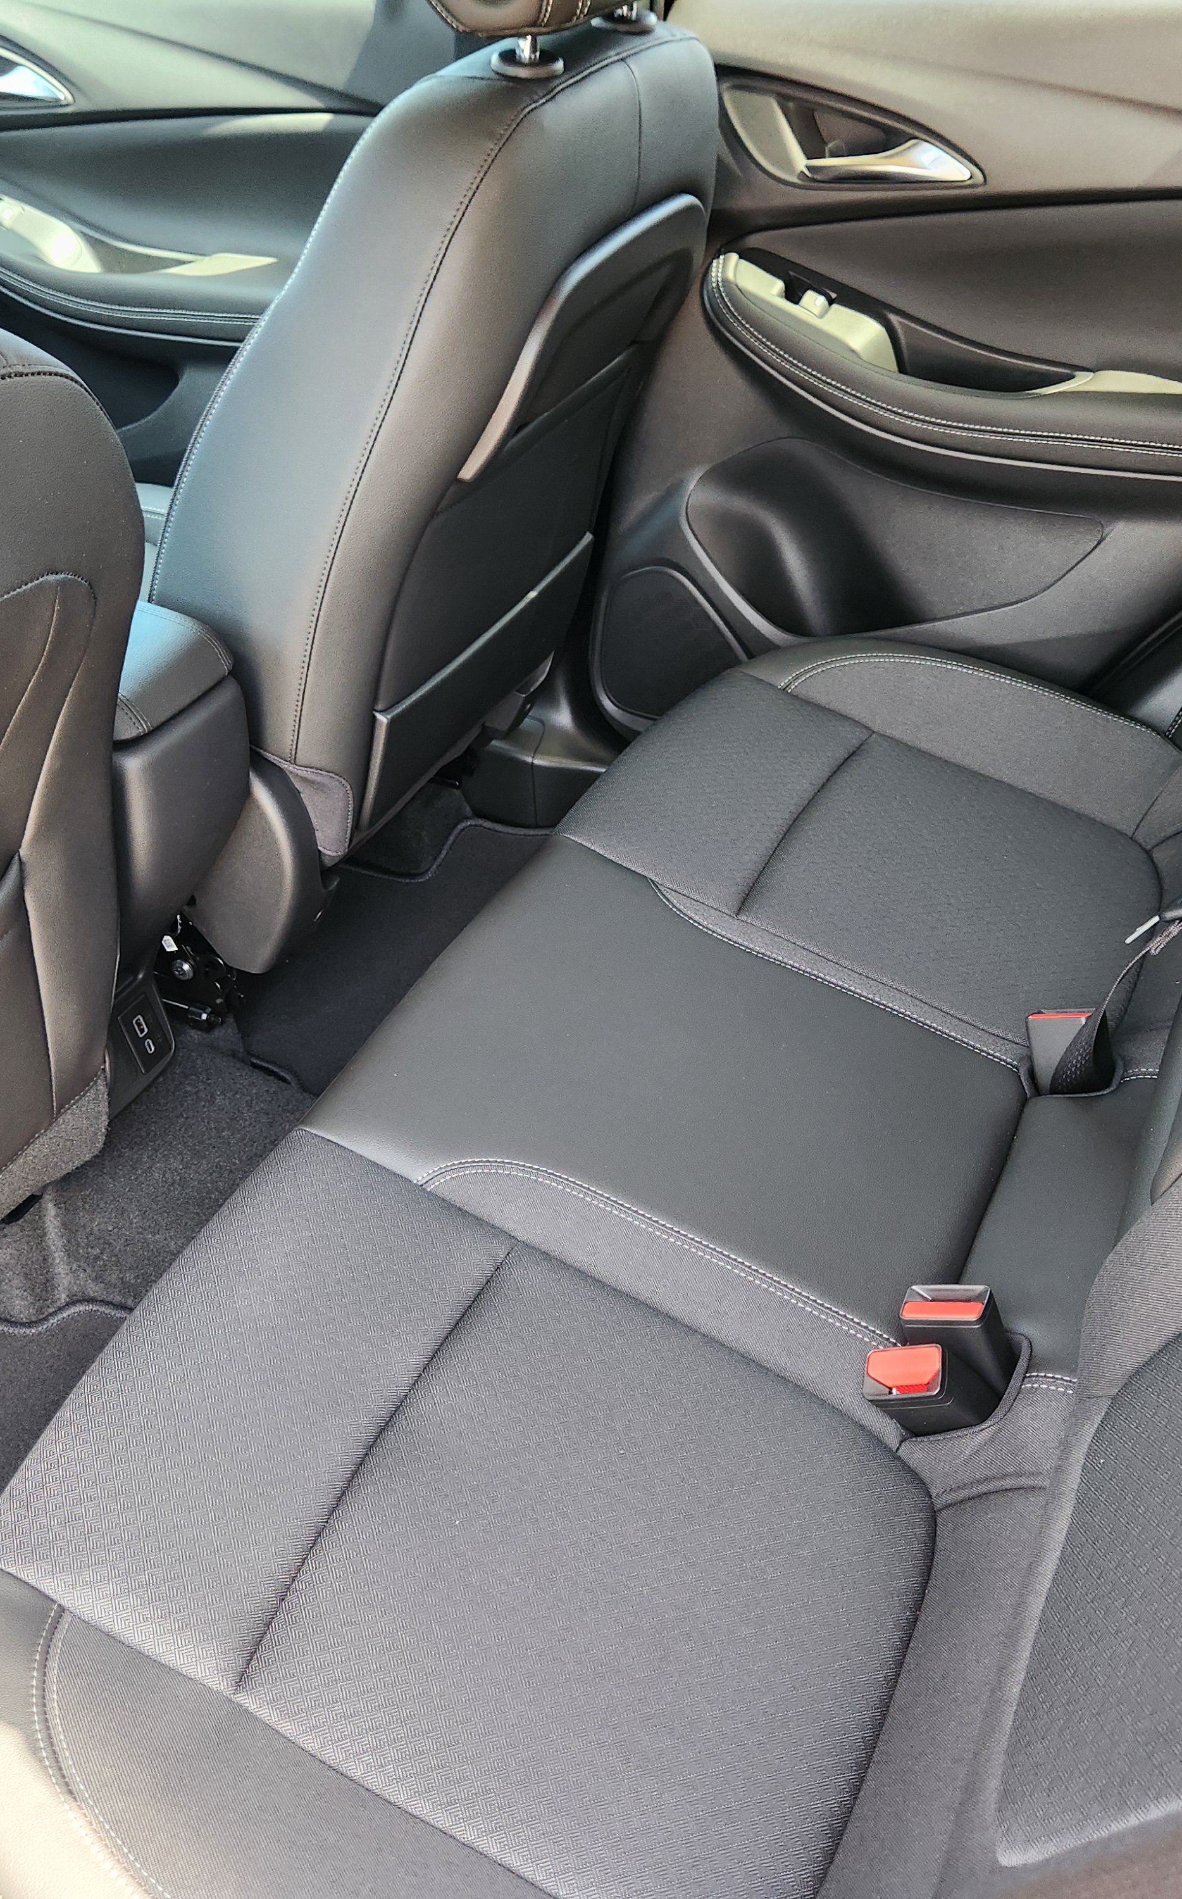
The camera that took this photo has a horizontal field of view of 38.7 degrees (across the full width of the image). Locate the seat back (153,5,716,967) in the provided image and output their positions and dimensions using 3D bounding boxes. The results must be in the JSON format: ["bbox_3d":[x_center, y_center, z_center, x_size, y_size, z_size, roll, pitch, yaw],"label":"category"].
[{"bbox_3d":[-0.127,-0.382,1.319,0.200,0.680,0.490,30,44,7],"label":"seat back"}]

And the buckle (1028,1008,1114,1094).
[{"bbox_3d":[0.316,0.073,1.105,0.043,0.068,0.026,-4,8,29],"label":"buckle"}]

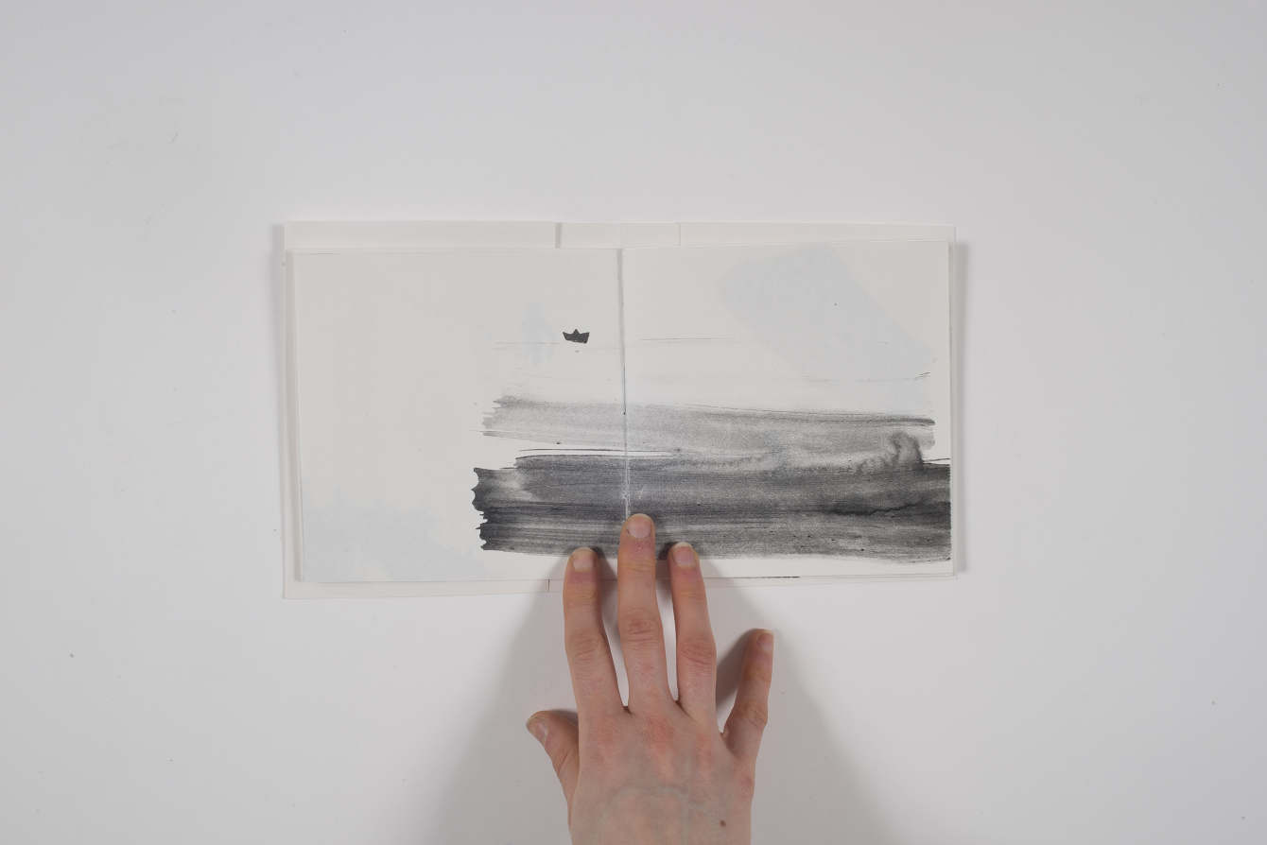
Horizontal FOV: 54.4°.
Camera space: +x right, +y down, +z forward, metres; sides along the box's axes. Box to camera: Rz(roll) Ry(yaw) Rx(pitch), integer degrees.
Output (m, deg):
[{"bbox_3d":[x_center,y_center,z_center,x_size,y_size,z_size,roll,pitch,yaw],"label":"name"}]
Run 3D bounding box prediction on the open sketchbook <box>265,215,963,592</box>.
[{"bbox_3d":[-0.006,-0.005,0.548,0.299,0.016,0.164,0,90,0],"label":"open sketchbook"}]

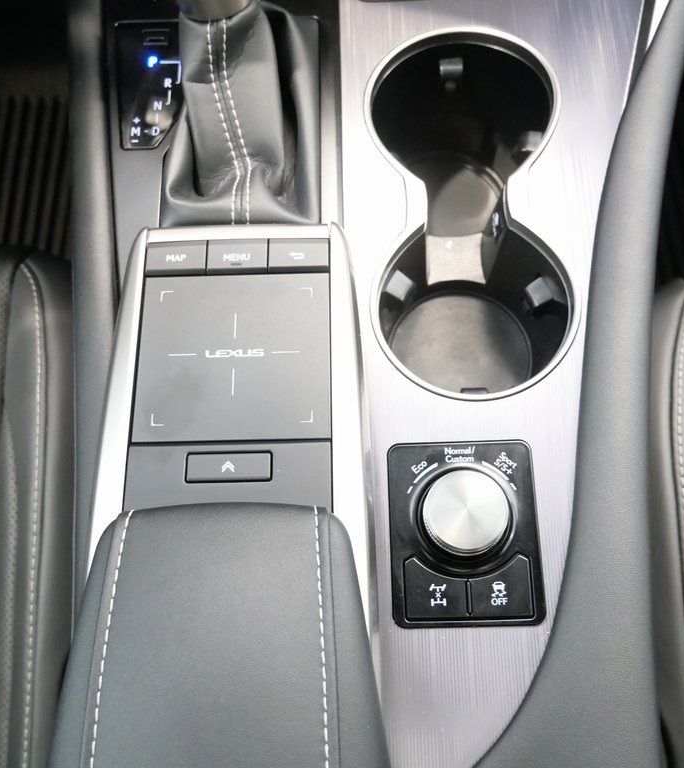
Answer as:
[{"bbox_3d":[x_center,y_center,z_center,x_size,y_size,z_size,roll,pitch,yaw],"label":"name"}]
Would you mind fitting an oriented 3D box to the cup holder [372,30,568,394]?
[{"bbox_3d":[0.060,-0.073,0.419,0.088,0.080,0.188,-1,73,3],"label":"cup holder"}]

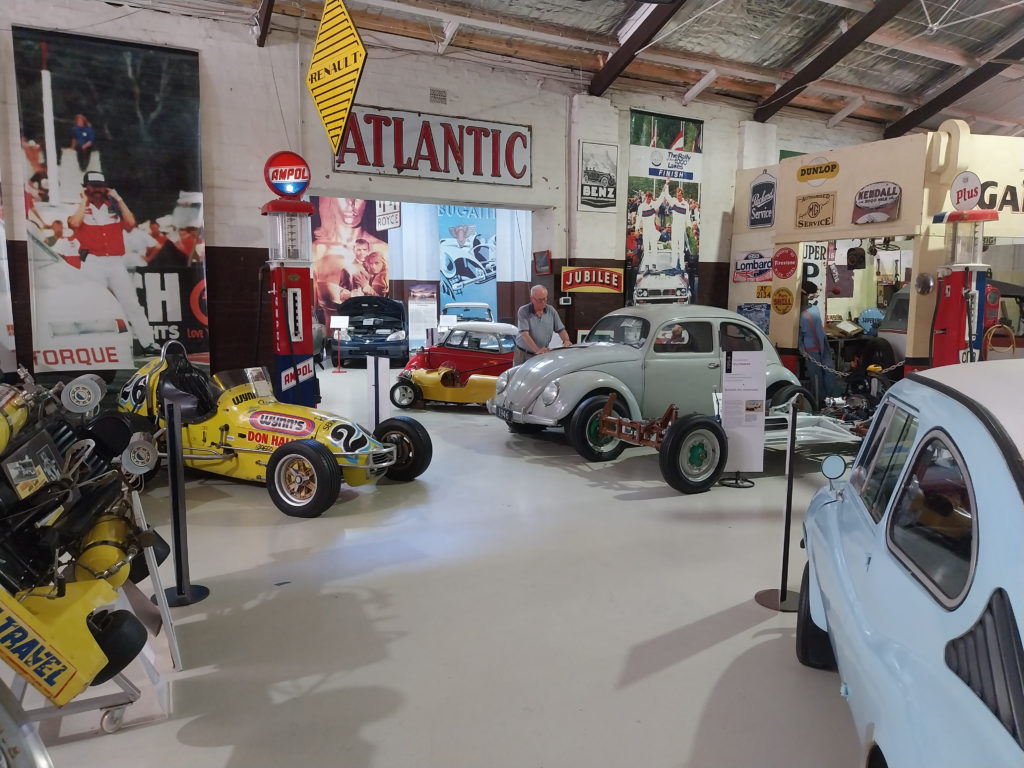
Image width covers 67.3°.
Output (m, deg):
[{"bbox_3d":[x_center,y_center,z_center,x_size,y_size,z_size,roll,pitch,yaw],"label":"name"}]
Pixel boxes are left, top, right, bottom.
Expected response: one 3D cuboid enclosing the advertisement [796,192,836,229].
[{"bbox_3d":[3.964,-2.265,10.030,0.020,0.454,0.630,-3,8,-29],"label":"advertisement"}]

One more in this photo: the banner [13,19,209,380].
[{"bbox_3d":[-3.775,-1.678,7.370,1.544,3.101,0.030,-3,8,-27],"label":"banner"}]

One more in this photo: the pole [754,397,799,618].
[{"bbox_3d":[1.454,0.620,4.039,0.320,1.077,0.320,-3,8,-27],"label":"pole"}]

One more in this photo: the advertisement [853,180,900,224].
[{"bbox_3d":[4.388,-2.197,9.263,0.030,0.520,0.626,-3,8,-29],"label":"advertisement"}]

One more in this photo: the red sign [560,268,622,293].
[{"bbox_3d":[1.107,-1.412,10.447,1.022,0.329,0.025,-3,8,-29],"label":"red sign"}]

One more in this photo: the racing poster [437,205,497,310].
[{"bbox_3d":[-1.201,-3.387,21.687,1.780,3.500,0.020,-3,8,-29],"label":"racing poster"}]

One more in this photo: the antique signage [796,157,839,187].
[{"bbox_3d":[3.967,-2.740,9.974,0.020,0.382,0.650,-3,8,-29],"label":"antique signage"}]

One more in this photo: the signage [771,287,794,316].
[{"bbox_3d":[3.727,-1.139,10.584,0.020,0.376,0.382,-3,8,-29],"label":"signage"}]

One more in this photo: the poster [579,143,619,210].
[{"bbox_3d":[1.161,-2.774,10.301,0.643,0.902,0.030,-3,8,-29],"label":"poster"}]

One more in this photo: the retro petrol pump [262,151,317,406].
[{"bbox_3d":[-2.239,-0.822,7.773,0.550,2.980,0.550,-3,8,-30],"label":"retro petrol pump"}]

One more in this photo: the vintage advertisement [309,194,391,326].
[{"bbox_3d":[-4.400,-3.343,21.009,2.188,4.200,0.030,-3,8,-27],"label":"vintage advertisement"}]

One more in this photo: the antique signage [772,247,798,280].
[{"bbox_3d":[3.737,-1.646,10.510,0.020,0.419,0.421,-3,8,-29],"label":"antique signage"}]

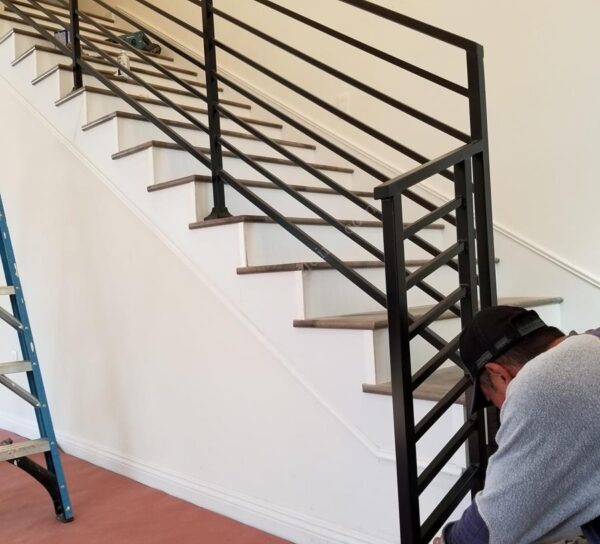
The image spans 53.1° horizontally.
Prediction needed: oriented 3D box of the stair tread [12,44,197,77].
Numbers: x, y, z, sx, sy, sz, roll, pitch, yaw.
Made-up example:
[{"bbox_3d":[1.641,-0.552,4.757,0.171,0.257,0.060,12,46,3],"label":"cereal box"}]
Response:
[{"bbox_3d":[-1.078,-1.202,3.762,0.331,0.024,1.263,-4,-1,45],"label":"stair tread"}]

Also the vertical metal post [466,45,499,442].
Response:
[{"bbox_3d":[0.458,-0.034,1.472,0.036,1.050,0.036,-4,-1,45],"label":"vertical metal post"}]

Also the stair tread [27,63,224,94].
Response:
[{"bbox_3d":[-0.875,-1.033,3.568,0.331,0.024,1.263,-4,-1,45],"label":"stair tread"}]

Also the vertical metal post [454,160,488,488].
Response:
[{"bbox_3d":[0.403,0.183,1.404,0.035,0.894,0.035,-4,-1,45],"label":"vertical metal post"}]

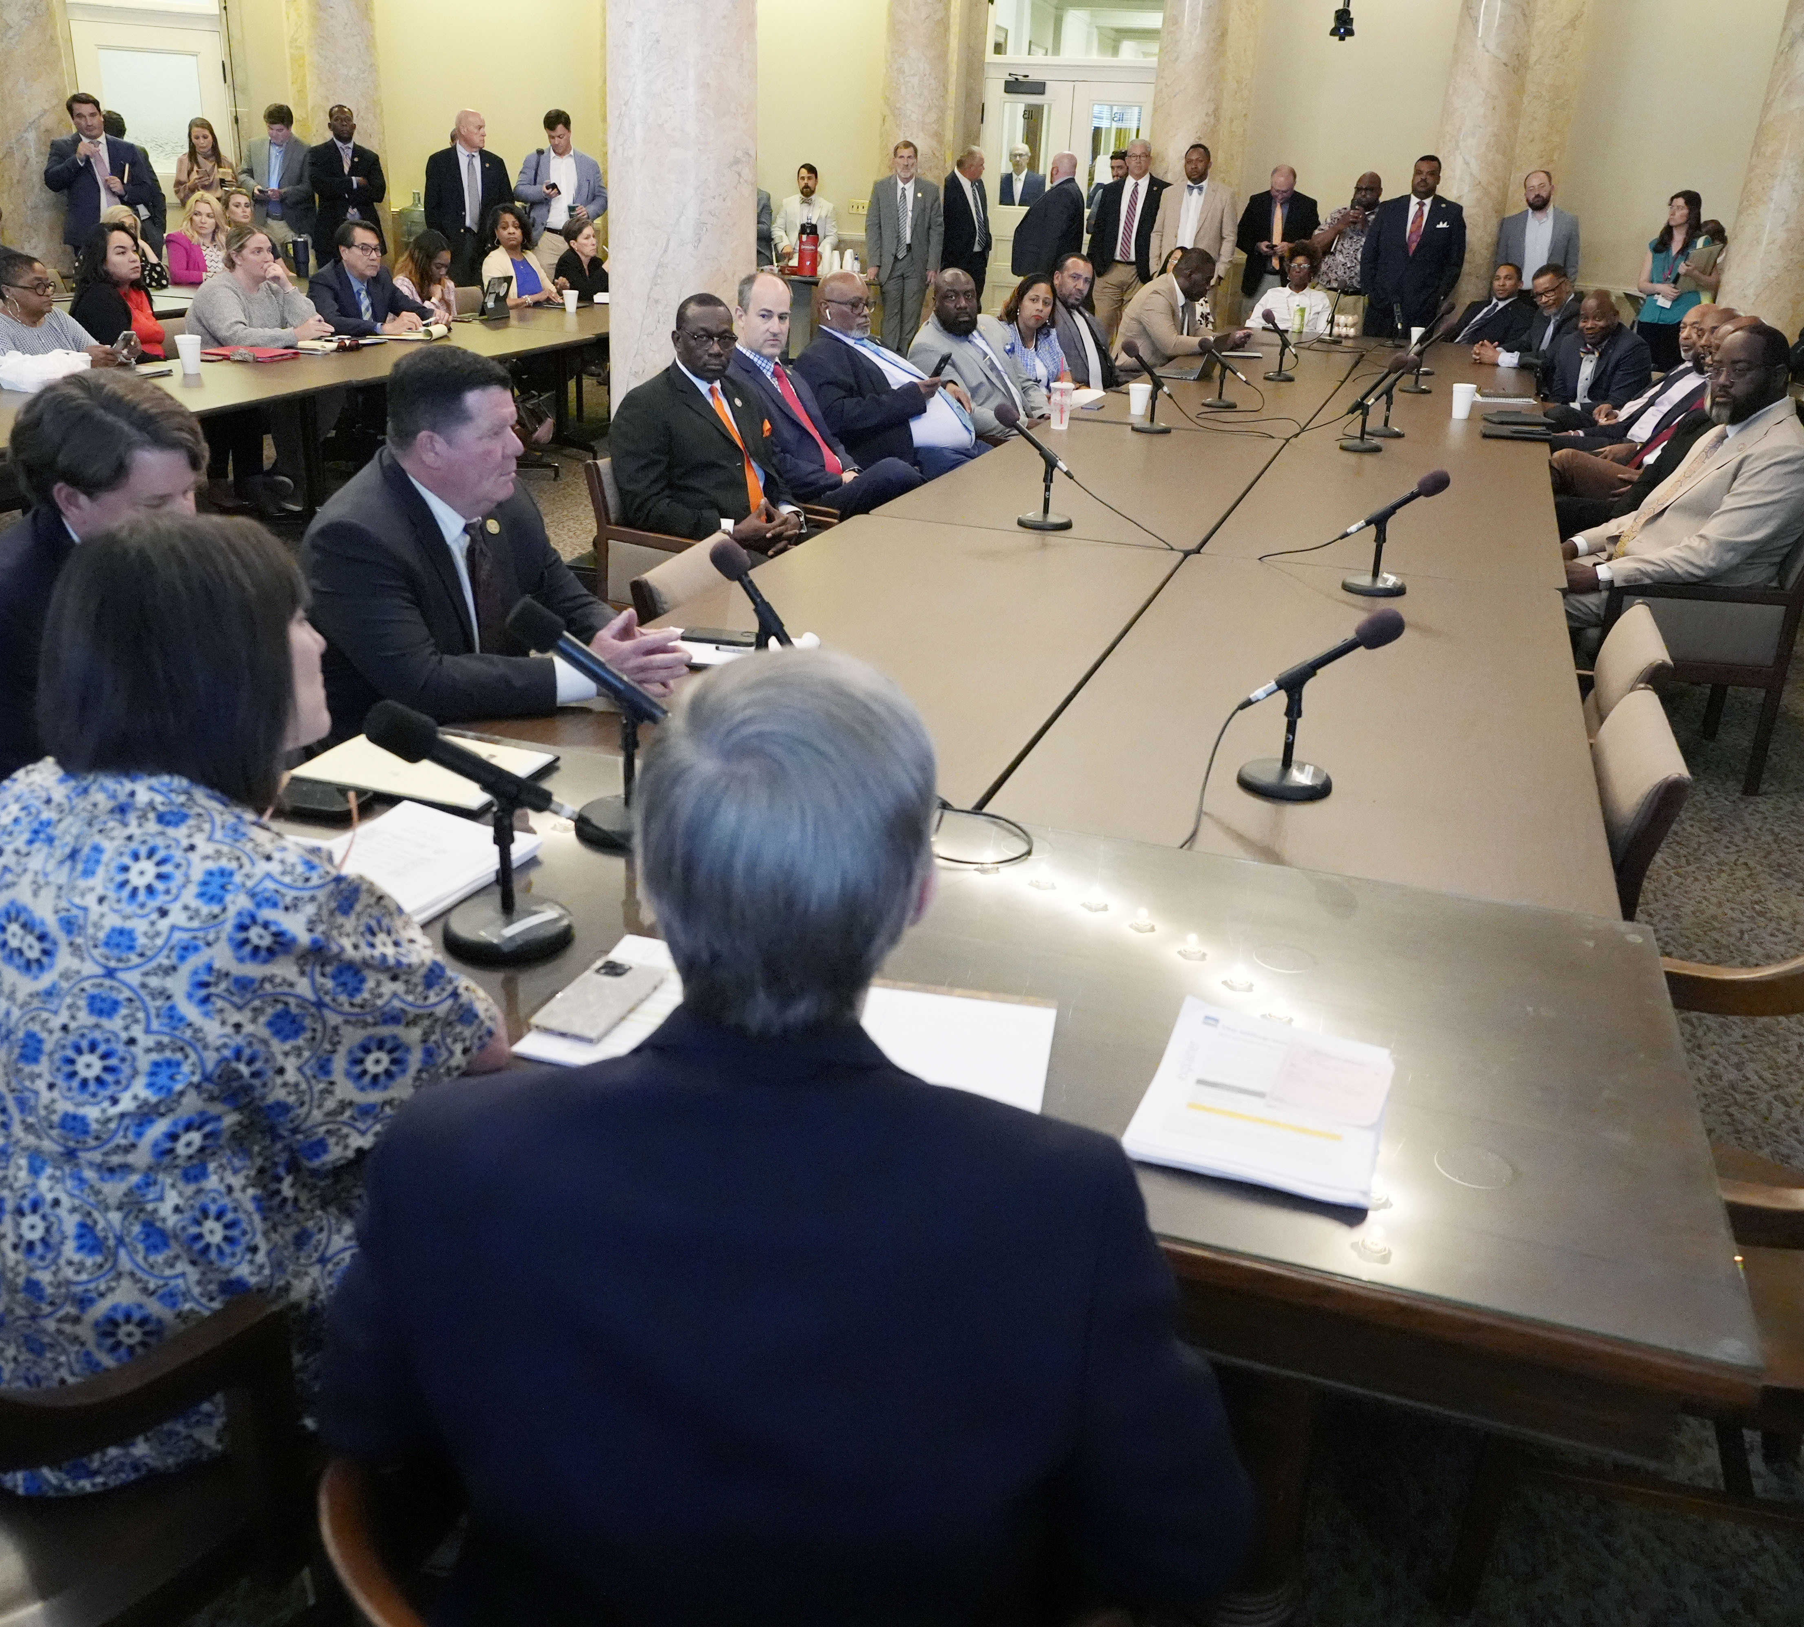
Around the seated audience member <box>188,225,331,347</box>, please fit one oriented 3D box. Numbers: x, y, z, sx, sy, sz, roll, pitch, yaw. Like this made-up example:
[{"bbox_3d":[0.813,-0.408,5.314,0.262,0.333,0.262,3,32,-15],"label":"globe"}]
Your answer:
[{"bbox_3d":[-2.835,-2.040,7.540,0.800,1.256,0.600,9,22,16],"label":"seated audience member"}]

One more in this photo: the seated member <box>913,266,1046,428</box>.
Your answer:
[{"bbox_3d":[0.367,-1.387,6.166,0.800,1.260,0.600,16,25,30],"label":"seated member"}]

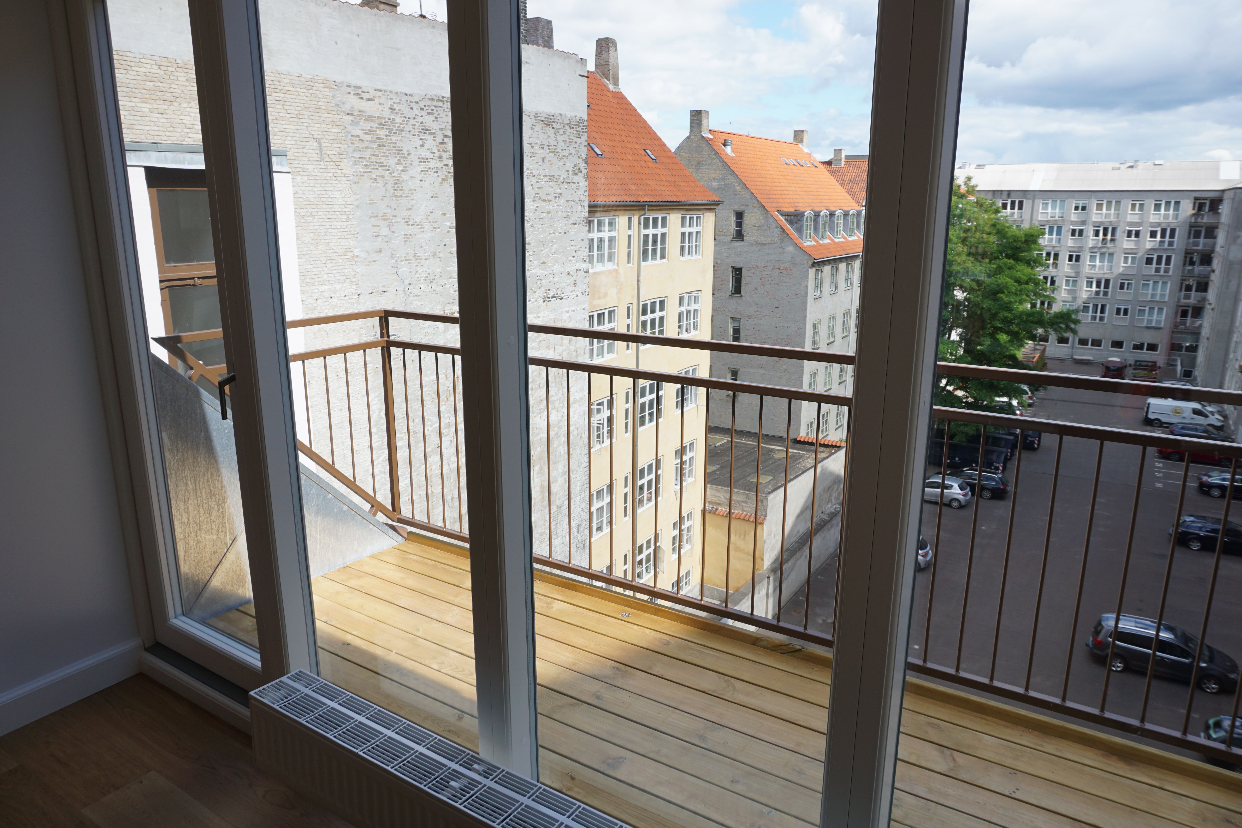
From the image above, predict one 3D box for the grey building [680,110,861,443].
[{"bbox_3d":[8.271,-6.612,50.960,12.600,21.300,15.000,9,17,31],"label":"grey building"}]

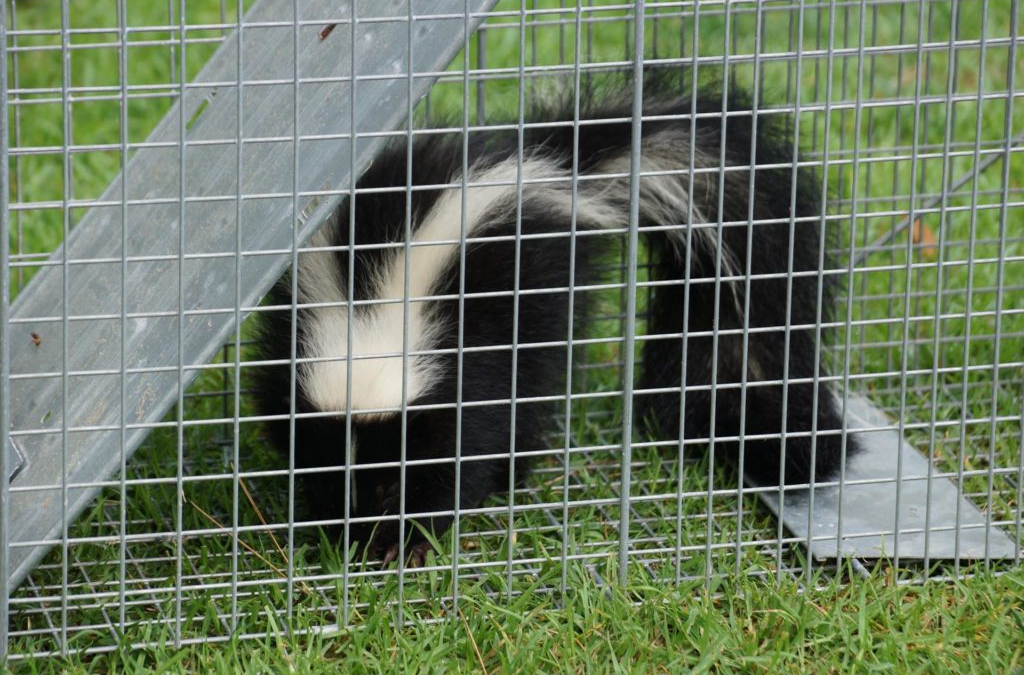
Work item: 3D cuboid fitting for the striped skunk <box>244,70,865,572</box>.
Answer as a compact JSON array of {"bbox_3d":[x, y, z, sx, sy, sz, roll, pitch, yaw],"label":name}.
[{"bbox_3d":[0.007,-0.013,2.715,0.274,0.193,0.274,6,17,15],"label":"striped skunk"}]

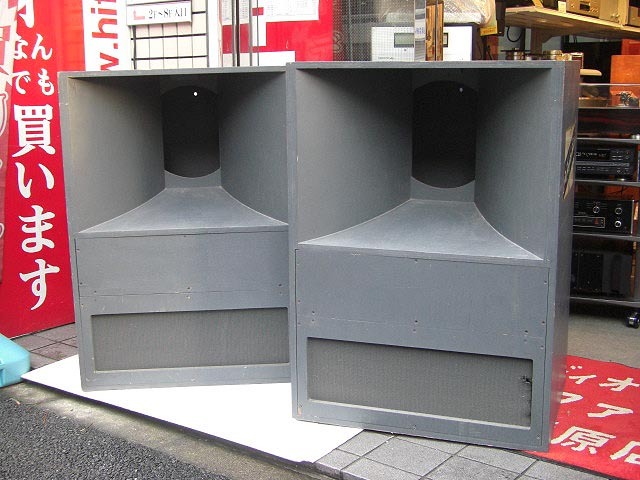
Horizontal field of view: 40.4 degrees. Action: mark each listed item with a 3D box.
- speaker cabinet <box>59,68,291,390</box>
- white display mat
[{"bbox_3d":[-0.462,-0.076,3.192,0.760,1.067,0.620,-2,10,-3],"label":"speaker cabinet"},{"bbox_3d":[-0.309,0.488,3.090,1.310,0.012,0.850,7,13,36],"label":"white display mat"}]

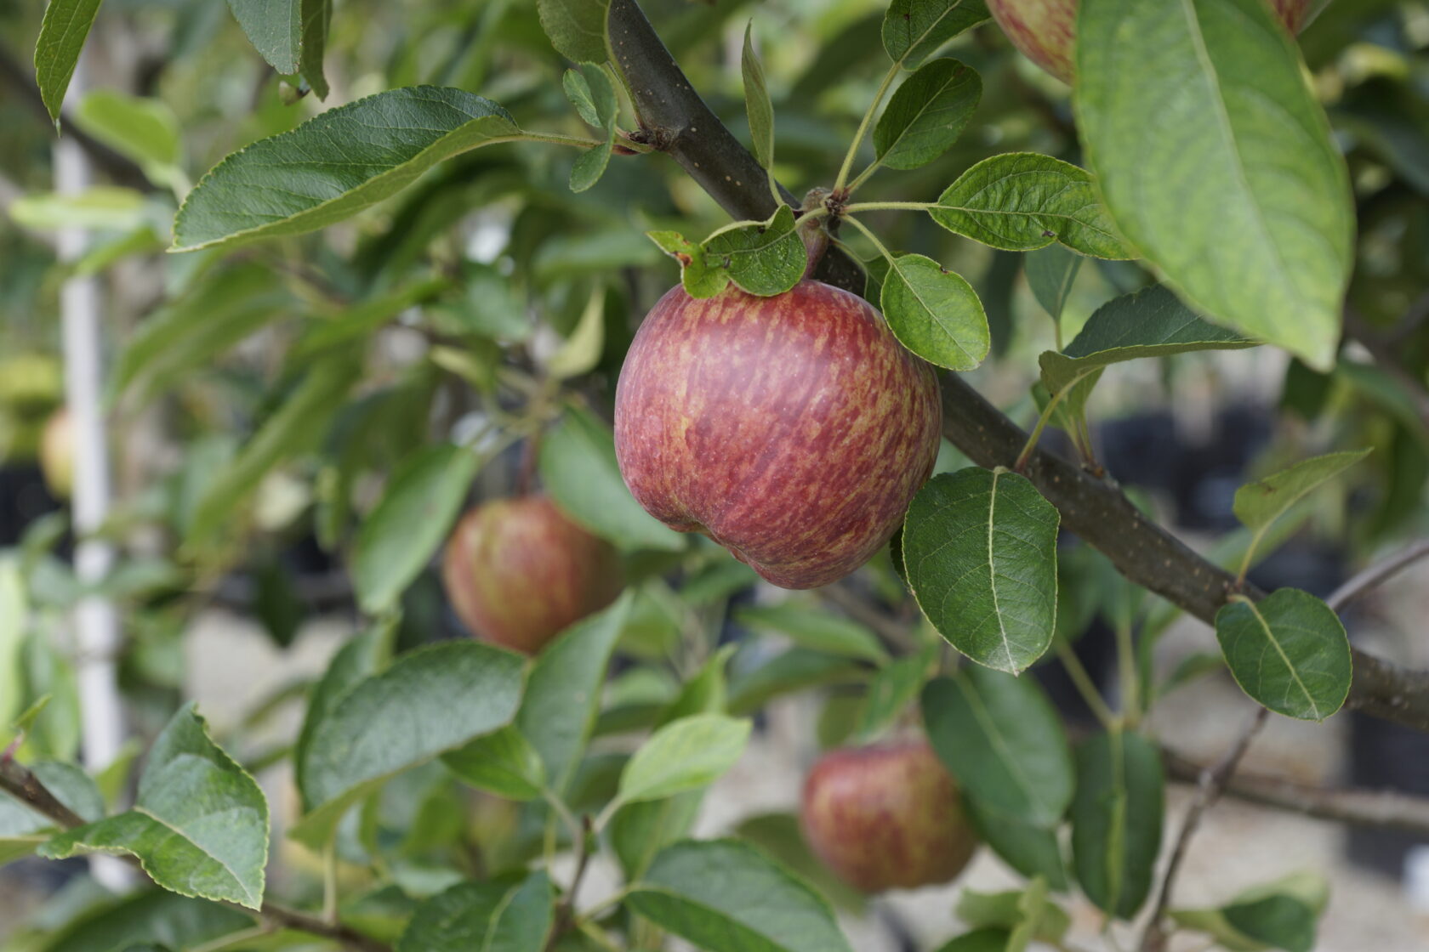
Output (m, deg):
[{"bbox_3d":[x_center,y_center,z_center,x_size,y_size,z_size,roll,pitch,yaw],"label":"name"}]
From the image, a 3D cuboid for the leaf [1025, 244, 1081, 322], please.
[{"bbox_3d":[0.090,-0.059,0.645,0.019,0.037,0.010,-6,-9,-16],"label":"leaf"}]

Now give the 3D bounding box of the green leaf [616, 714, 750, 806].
[{"bbox_3d":[-0.010,0.091,0.765,0.050,0.009,0.025,-32,45,0],"label":"green leaf"}]

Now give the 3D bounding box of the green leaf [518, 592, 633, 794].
[{"bbox_3d":[-0.045,0.069,0.755,0.033,0.069,0.015,21,-11,-8],"label":"green leaf"}]

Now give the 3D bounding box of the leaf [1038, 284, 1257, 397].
[{"bbox_3d":[0.108,-0.033,0.590,0.056,0.015,0.026,-12,41,-10],"label":"leaf"}]

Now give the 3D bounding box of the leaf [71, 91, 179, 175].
[{"bbox_3d":[-0.267,-0.156,1.080,0.056,0.034,0.015,37,-18,6],"label":"leaf"}]

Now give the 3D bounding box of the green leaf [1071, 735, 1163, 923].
[{"bbox_3d":[0.131,0.113,0.775,0.031,0.062,0.015,-2,-6,0],"label":"green leaf"}]

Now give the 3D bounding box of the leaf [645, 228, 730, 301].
[{"bbox_3d":[-0.006,-0.049,0.557,0.020,0.017,0.009,12,-22,-21],"label":"leaf"}]

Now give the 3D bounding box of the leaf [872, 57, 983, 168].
[{"bbox_3d":[0.051,-0.087,0.575,0.034,0.019,0.006,-44,0,-16],"label":"leaf"}]

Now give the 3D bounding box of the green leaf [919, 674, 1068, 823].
[{"bbox_3d":[0.094,0.090,0.790,0.041,0.063,0.015,-31,-16,-3],"label":"green leaf"}]

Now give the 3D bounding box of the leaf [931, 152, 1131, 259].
[{"bbox_3d":[0.077,-0.063,0.567,0.053,0.026,0.013,13,-30,0],"label":"leaf"}]

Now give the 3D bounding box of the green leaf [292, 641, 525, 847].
[{"bbox_3d":[-0.098,0.081,0.755,0.086,0.017,0.043,-35,43,-13],"label":"green leaf"}]

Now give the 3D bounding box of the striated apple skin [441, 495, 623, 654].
[{"bbox_3d":[-0.073,0.040,0.965,0.073,0.066,0.073,-1,9,0],"label":"striated apple skin"}]

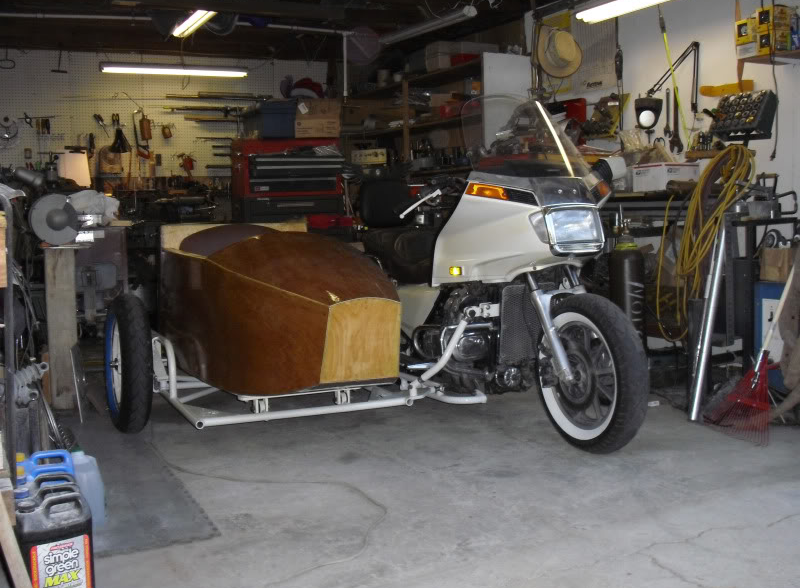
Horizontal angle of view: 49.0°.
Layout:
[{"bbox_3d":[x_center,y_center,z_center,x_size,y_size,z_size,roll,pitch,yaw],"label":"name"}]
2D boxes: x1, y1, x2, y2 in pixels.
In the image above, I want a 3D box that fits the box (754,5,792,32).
[{"bbox_3d":[1.837,-1.355,4.320,0.115,0.120,0.100,-4,6,-26],"label":"box"}]

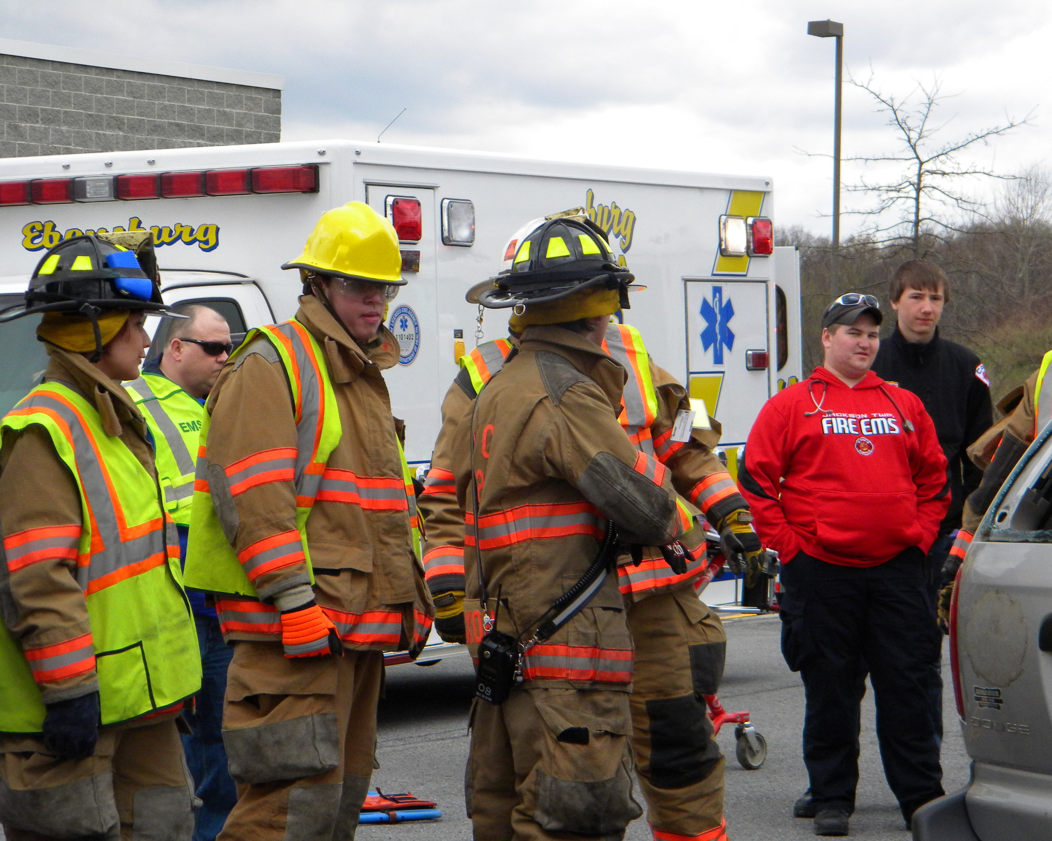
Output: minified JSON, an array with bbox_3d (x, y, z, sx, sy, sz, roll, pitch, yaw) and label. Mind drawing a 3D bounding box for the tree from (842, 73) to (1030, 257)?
[{"bbox_3d":[5.060,-1.898,44.000,2.900,5.500,2.800,0,1,0],"label":"tree"}]

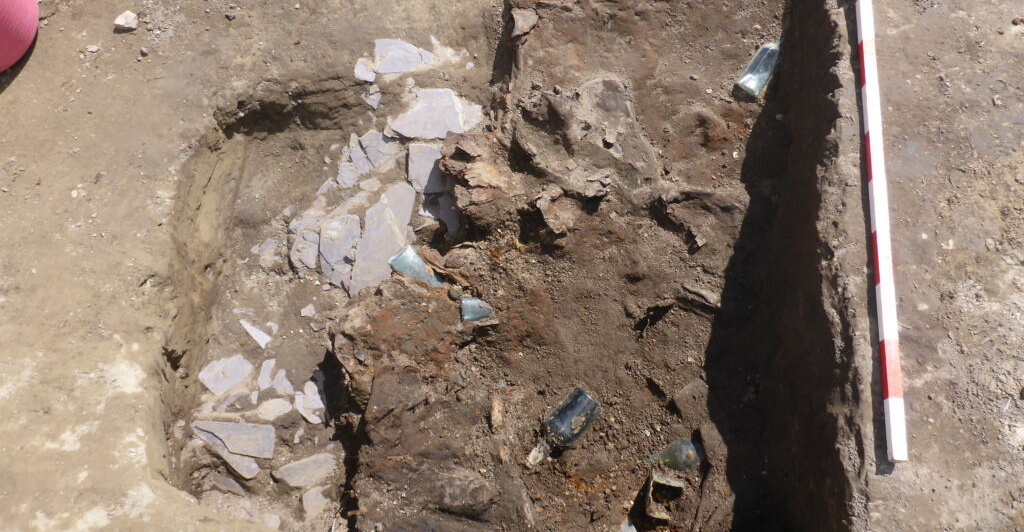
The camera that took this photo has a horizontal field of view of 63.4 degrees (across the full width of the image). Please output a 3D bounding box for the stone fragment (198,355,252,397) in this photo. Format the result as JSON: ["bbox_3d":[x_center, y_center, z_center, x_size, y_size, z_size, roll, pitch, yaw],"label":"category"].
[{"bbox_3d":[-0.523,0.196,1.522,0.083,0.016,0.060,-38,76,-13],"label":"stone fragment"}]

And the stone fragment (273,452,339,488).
[{"bbox_3d":[-0.367,0.372,1.485,0.117,0.020,0.049,-16,71,-6],"label":"stone fragment"}]

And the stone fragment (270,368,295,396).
[{"bbox_3d":[-0.424,0.223,1.536,0.030,0.014,0.053,-26,72,-9],"label":"stone fragment"}]

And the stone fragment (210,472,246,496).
[{"bbox_3d":[-0.510,0.394,1.501,0.072,0.015,0.019,23,72,8],"label":"stone fragment"}]

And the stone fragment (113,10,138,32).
[{"bbox_3d":[-0.741,-0.470,1.592,0.047,0.029,0.036,0,71,-1],"label":"stone fragment"}]

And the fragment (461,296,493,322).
[{"bbox_3d":[-0.065,0.084,1.548,0.060,0.026,0.046,0,71,-1],"label":"fragment"}]

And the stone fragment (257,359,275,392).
[{"bbox_3d":[-0.450,0.201,1.520,0.025,0.014,0.059,4,71,0],"label":"stone fragment"}]

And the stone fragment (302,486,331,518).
[{"bbox_3d":[-0.343,0.409,1.442,0.049,0.016,0.041,-34,75,-12],"label":"stone fragment"}]

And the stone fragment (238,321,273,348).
[{"bbox_3d":[-0.481,0.125,1.571,0.024,0.014,0.074,-41,75,-13],"label":"stone fragment"}]

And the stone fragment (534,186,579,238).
[{"bbox_3d":[0.090,-0.104,1.640,0.078,0.050,0.075,0,70,0],"label":"stone fragment"}]

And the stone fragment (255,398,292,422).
[{"bbox_3d":[-0.430,0.257,1.500,0.056,0.020,0.036,-31,75,-11],"label":"stone fragment"}]

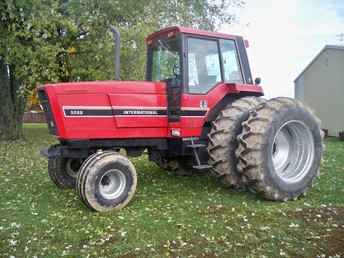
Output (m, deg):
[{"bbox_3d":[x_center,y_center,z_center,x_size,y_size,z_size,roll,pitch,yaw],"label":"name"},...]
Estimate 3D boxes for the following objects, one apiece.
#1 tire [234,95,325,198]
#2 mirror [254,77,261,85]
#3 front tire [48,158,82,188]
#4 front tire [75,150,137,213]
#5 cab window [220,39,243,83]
[{"bbox_3d":[1.891,0.366,5.973,1.790,1.790,0.500,-2,4,-32],"label":"tire"},{"bbox_3d":[1.653,-0.932,6.688,0.102,0.153,0.122,-2,4,-32],"label":"mirror"},{"bbox_3d":[-1.891,0.704,6.751,0.954,0.954,0.342,-3,5,-42],"label":"front tire"},{"bbox_3d":[-0.948,0.804,5.220,0.954,0.954,0.342,-3,5,-42],"label":"front tire"},{"bbox_3d":[1.114,-1.276,6.574,0.581,0.796,0.061,-2,4,-32],"label":"cab window"}]

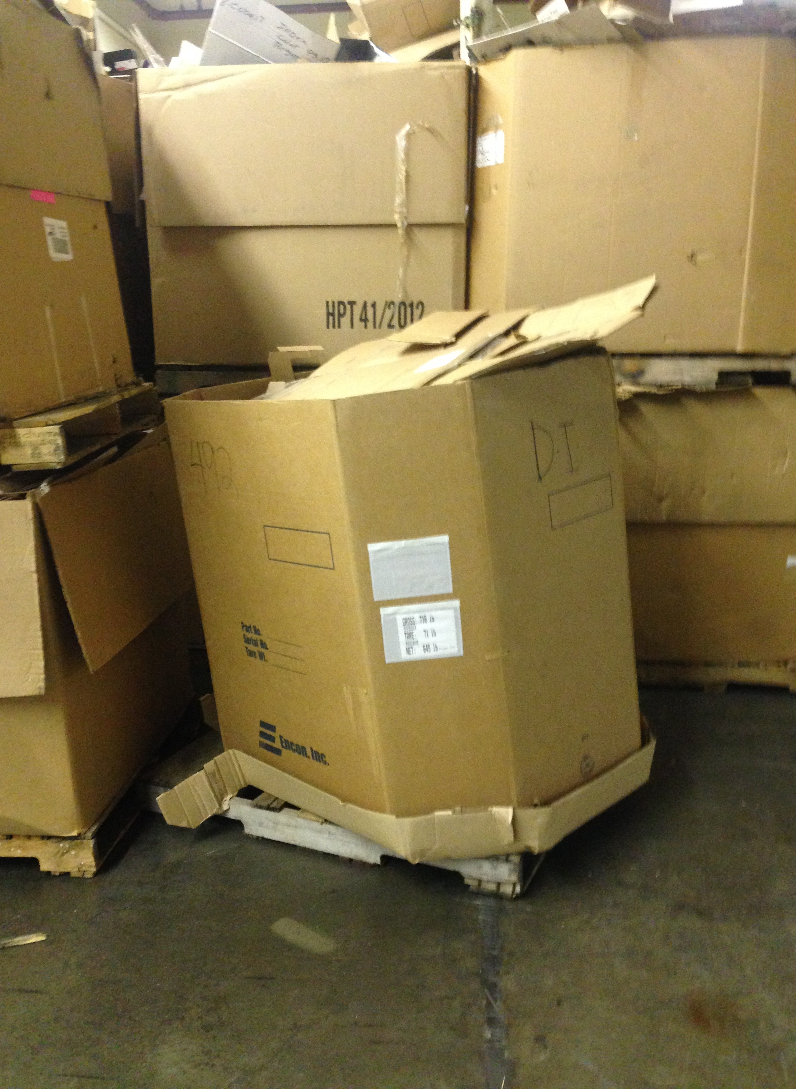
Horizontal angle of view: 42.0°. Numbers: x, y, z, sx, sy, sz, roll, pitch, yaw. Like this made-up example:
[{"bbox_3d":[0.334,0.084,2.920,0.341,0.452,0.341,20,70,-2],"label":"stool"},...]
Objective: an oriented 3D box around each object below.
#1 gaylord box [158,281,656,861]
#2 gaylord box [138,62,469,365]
[{"bbox_3d":[0.025,0.066,3.160,0.987,1.230,1.242,-18,17,-39],"label":"gaylord box"},{"bbox_3d":[-0.310,-1.341,4.404,1.214,1.069,1.020,1,14,4],"label":"gaylord box"}]

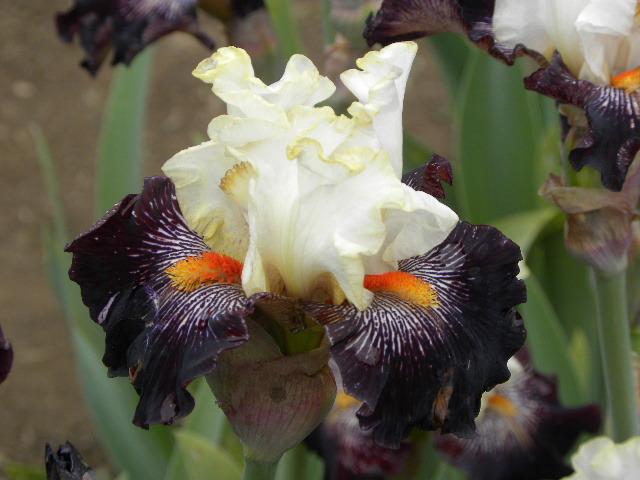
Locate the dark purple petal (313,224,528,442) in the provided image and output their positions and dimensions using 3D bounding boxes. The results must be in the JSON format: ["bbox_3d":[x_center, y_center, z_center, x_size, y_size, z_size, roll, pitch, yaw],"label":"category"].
[{"bbox_3d":[0.028,0.027,0.985,0.054,0.052,0.062,17,26,39],"label":"dark purple petal"}]

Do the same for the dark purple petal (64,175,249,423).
[{"bbox_3d":[-0.046,0.018,0.990,0.048,0.057,0.062,-11,23,-28],"label":"dark purple petal"}]

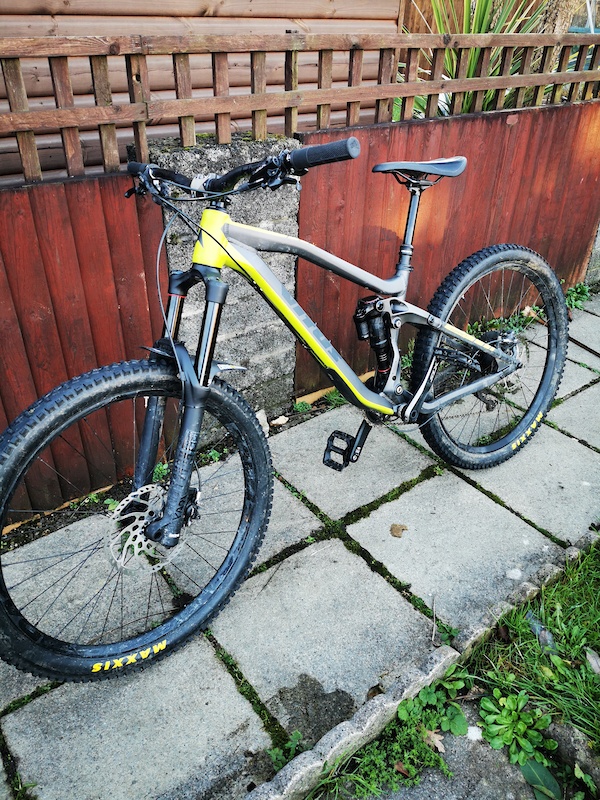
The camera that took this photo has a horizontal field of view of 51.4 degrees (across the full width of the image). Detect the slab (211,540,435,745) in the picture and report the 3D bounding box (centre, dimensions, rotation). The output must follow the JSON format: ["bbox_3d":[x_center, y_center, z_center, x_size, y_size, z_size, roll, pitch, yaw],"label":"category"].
[{"bbox_3d":[0.058,0.575,1.548,0.449,0.045,0.442,-22,40,-31],"label":"slab"}]

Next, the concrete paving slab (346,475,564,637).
[{"bbox_3d":[0.443,0.419,1.794,0.452,0.045,0.448,-22,40,-31],"label":"concrete paving slab"}]

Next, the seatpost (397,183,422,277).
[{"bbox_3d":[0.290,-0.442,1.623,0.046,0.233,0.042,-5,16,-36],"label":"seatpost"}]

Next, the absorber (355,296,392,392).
[{"bbox_3d":[0.198,-0.135,1.638,0.108,0.255,0.060,-22,25,-31],"label":"absorber"}]

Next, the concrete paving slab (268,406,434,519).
[{"bbox_3d":[0.147,0.206,2.103,0.451,0.045,0.449,-22,40,-31],"label":"concrete paving slab"}]

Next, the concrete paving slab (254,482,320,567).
[{"bbox_3d":[-0.242,0.360,1.859,0.451,0.045,0.449,-22,40,-31],"label":"concrete paving slab"}]

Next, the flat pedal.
[{"bbox_3d":[0.116,0.151,1.844,0.025,0.104,0.092,21,-1,-39],"label":"flat pedal"}]

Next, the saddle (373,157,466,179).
[{"bbox_3d":[0.289,-0.579,1.584,0.278,0.062,0.142,-22,25,-31],"label":"saddle"}]

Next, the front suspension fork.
[{"bbox_3d":[-0.265,0.006,1.323,0.100,0.595,0.178,4,10,-44],"label":"front suspension fork"}]

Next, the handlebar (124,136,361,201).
[{"bbox_3d":[-0.179,-0.455,1.258,0.100,0.088,0.765,-25,29,-36],"label":"handlebar"}]

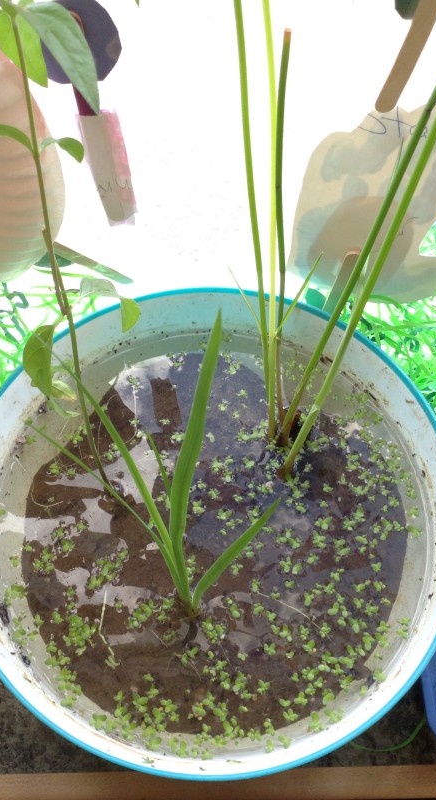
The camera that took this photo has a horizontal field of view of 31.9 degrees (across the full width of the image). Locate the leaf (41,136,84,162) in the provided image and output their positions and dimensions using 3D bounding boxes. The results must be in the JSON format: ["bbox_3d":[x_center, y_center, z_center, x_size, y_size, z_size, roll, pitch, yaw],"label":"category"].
[{"bbox_3d":[-0.073,-0.118,0.360,0.020,0.011,0.012,0,62,0],"label":"leaf"}]

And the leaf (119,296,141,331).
[{"bbox_3d":[-0.049,-0.047,0.420,0.008,0.023,0.011,12,42,13],"label":"leaf"}]

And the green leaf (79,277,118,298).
[{"bbox_3d":[-0.064,-0.061,0.410,0.020,0.008,0.013,9,62,-6],"label":"green leaf"}]

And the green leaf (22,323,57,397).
[{"bbox_3d":[-0.097,-0.022,0.415,0.019,0.047,0.011,-3,37,-10],"label":"green leaf"}]

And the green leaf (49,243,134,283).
[{"bbox_3d":[-0.094,-0.101,0.570,0.074,0.012,0.006,22,55,-35],"label":"green leaf"}]

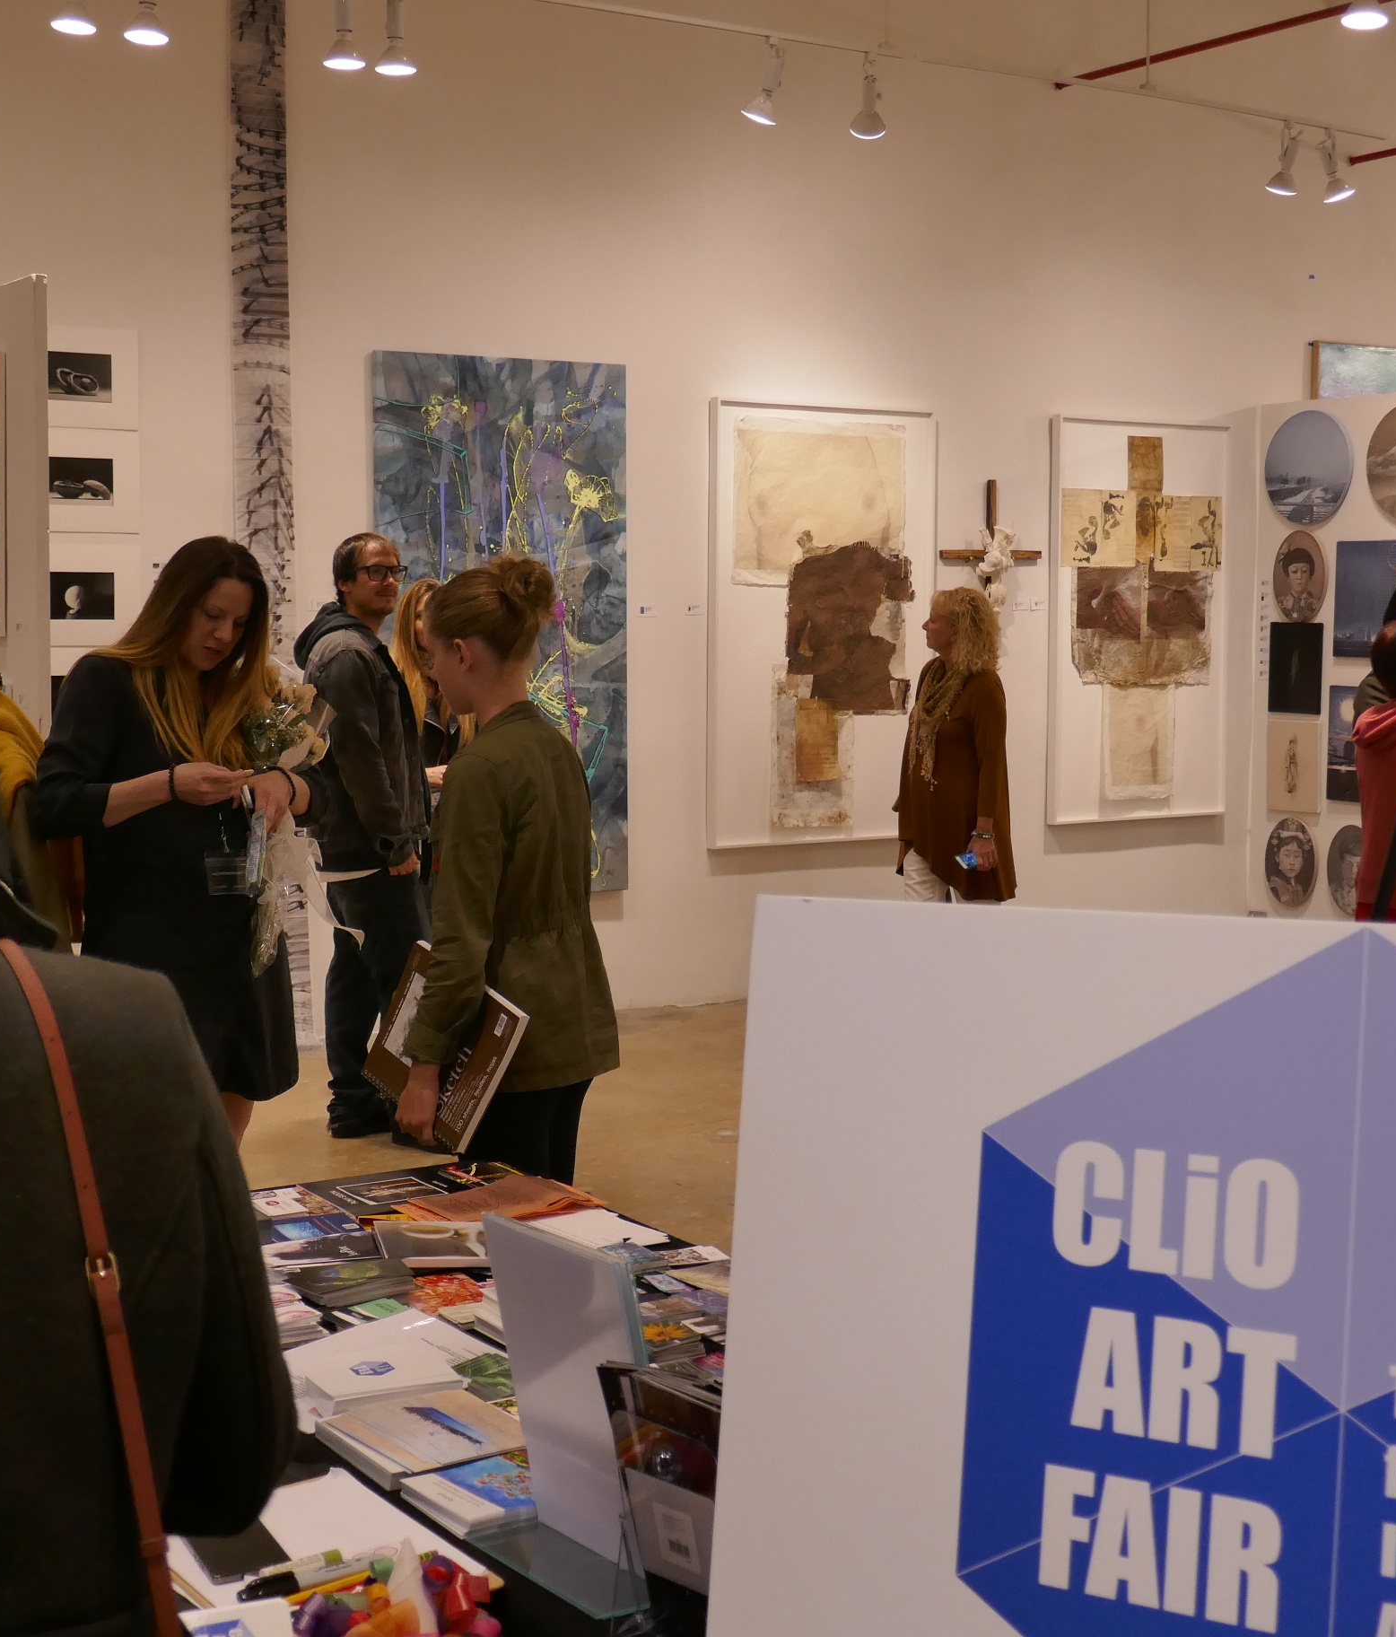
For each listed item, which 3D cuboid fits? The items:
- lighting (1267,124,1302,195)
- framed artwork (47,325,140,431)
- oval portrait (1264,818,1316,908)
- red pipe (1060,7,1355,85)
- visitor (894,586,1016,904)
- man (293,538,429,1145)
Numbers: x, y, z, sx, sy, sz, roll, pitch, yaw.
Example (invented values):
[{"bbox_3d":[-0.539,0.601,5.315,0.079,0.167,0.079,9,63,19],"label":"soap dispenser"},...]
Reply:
[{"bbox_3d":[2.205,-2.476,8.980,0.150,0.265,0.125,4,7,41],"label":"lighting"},{"bbox_3d":[-2.028,-1.432,7.765,0.420,0.321,0.020,-3,6,-33],"label":"framed artwork"},{"bbox_3d":[2.666,0.201,10.696,0.030,0.405,0.297,-3,6,-34],"label":"oval portrait"},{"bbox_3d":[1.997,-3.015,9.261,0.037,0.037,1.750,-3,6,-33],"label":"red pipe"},{"bbox_3d":[0.869,0.022,8.073,0.350,1.600,0.450,-2,6,-28],"label":"visitor"},{"bbox_3d":[-0.969,0.046,6.952,0.380,1.740,0.520,-1,5,-15],"label":"man"}]

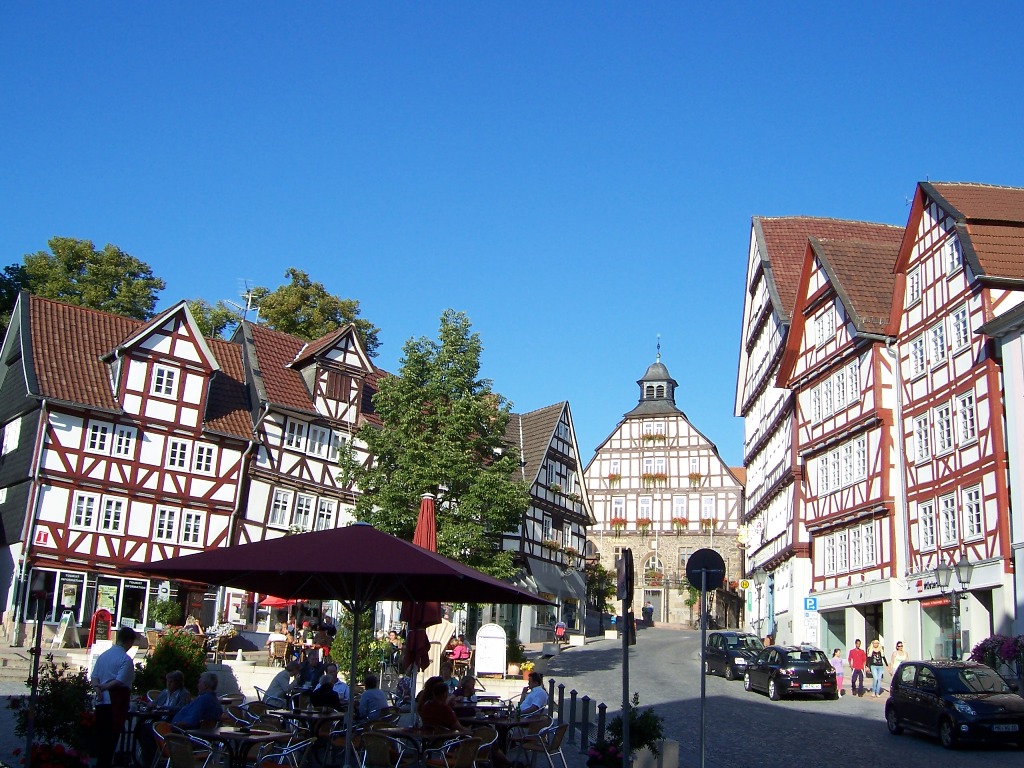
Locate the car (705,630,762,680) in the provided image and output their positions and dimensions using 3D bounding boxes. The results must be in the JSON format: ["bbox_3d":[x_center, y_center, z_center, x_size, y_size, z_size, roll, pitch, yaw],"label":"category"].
[{"bbox_3d":[7.886,9.445,36.939,1.670,1.570,3.750,5,-11,-8],"label":"car"}]

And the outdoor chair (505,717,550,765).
[{"bbox_3d":[0.248,4.900,14.738,0.580,0.770,0.560,10,-16,-23],"label":"outdoor chair"}]

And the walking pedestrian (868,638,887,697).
[{"bbox_3d":[10.666,8.296,31.077,0.510,1.670,0.350,0,-15,12],"label":"walking pedestrian"}]

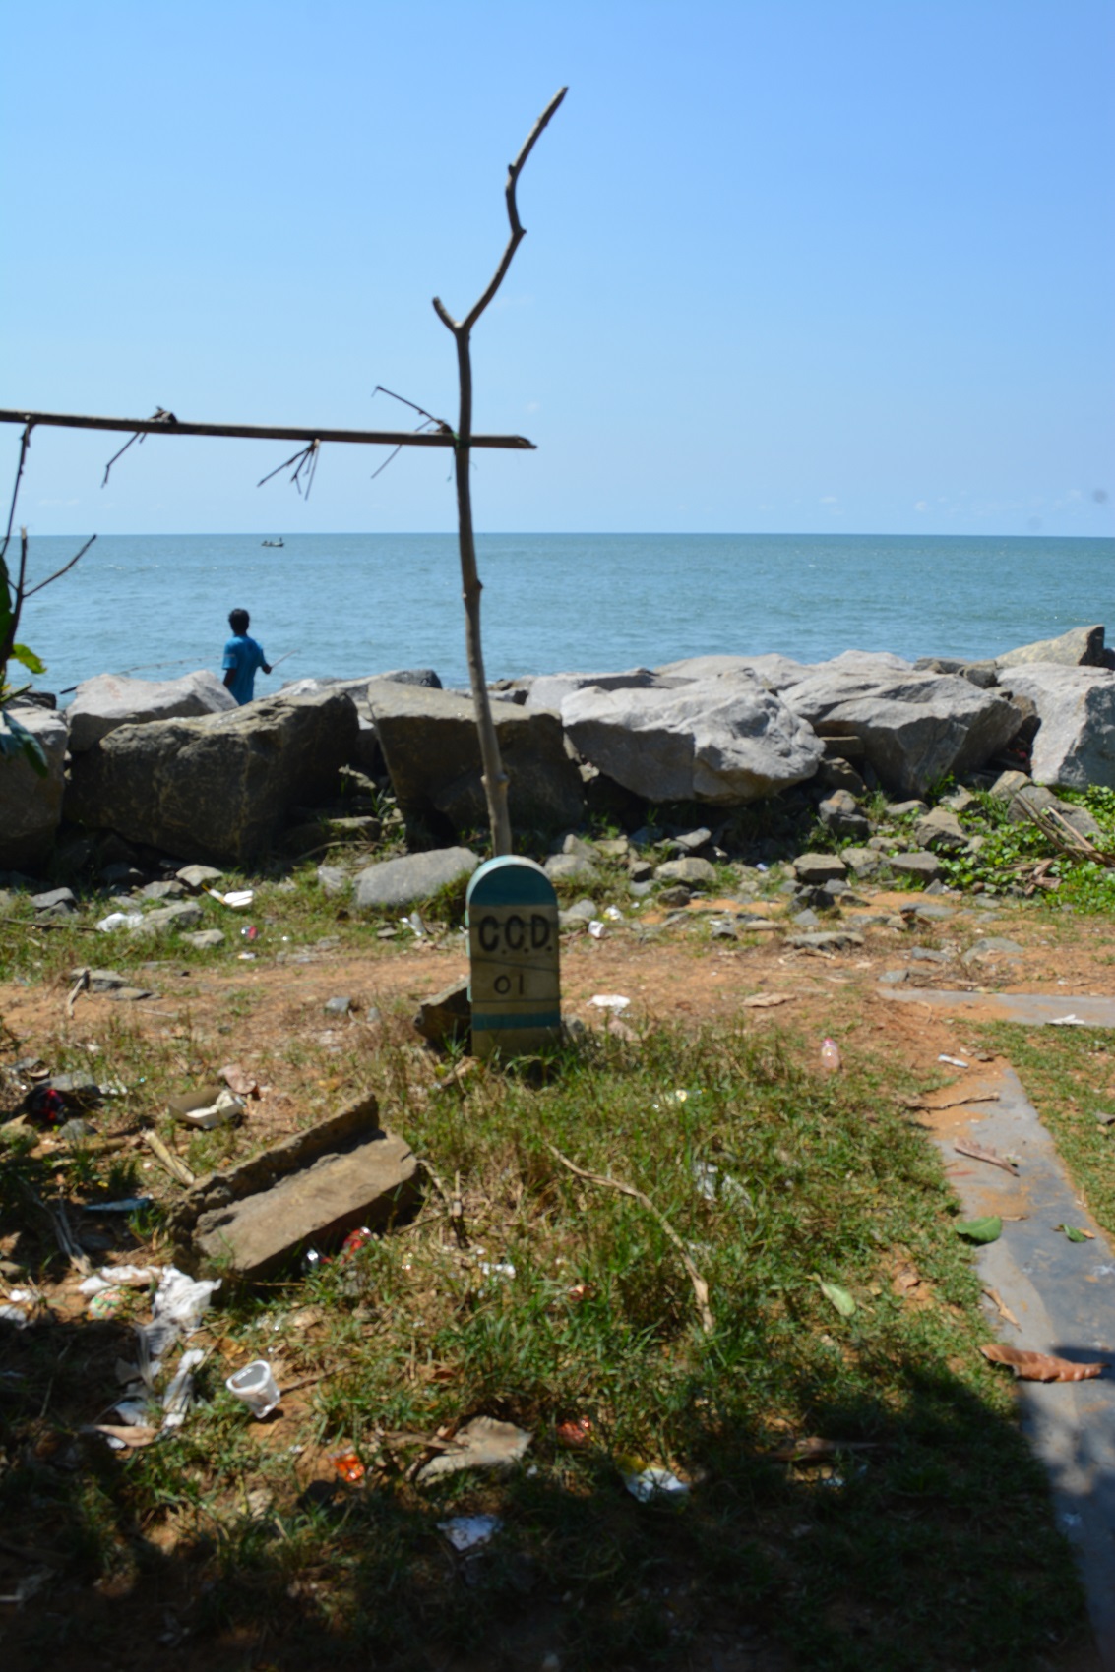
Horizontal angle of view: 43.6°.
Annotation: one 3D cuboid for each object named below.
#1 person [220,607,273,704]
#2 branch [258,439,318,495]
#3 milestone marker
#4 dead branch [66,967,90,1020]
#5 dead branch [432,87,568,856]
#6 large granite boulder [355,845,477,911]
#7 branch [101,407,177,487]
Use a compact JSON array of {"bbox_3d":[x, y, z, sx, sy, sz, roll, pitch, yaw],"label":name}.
[{"bbox_3d":[-2.603,-1.111,11.834,0.450,1.620,0.360,-1,12,-3],"label":"person"},{"bbox_3d":[-0.769,-1.053,3.978,0.180,0.170,0.120,0,12,0],"label":"branch"},{"bbox_3d":[-0.132,0.370,4.225,0.275,0.620,0.140,-1,12,-6],"label":"milestone marker"},{"bbox_3d":[-1.616,0.531,4.715,0.050,0.100,0.330,-1,12,-5],"label":"dead branch"},{"bbox_3d":[-0.166,-0.741,4.244,0.400,2.820,0.240,0,12,0],"label":"dead branch"},{"bbox_3d":[-0.620,0.146,6.203,0.540,0.220,0.320,-4,13,-18],"label":"large granite boulder"},{"bbox_3d":[-1.131,-1.056,3.779,0.200,0.220,0.140,0,12,0],"label":"branch"}]

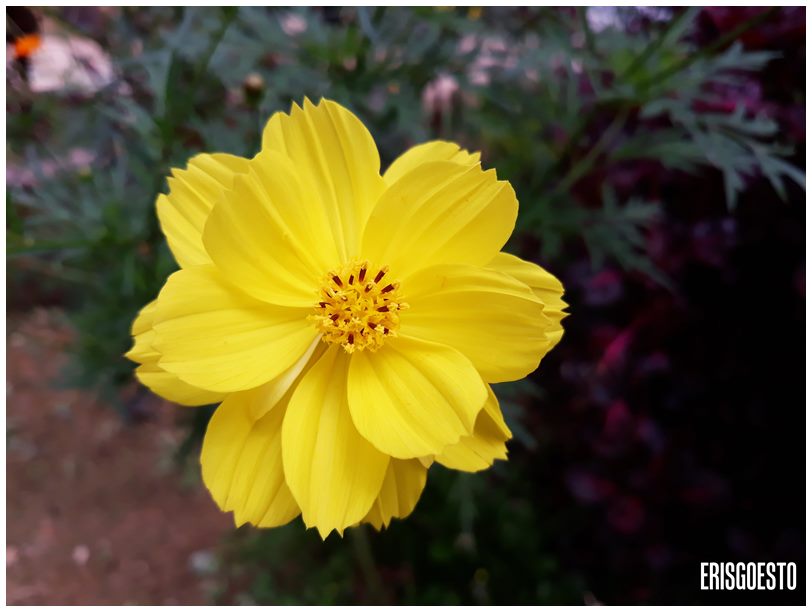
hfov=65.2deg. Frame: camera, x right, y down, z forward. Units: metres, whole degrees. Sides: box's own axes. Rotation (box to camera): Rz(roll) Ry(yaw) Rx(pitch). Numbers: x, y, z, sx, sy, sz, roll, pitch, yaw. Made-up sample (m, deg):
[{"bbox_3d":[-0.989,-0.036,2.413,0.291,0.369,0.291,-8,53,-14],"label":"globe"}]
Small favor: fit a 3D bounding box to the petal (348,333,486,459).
[{"bbox_3d":[0.000,0.014,0.109,0.027,0.007,0.020,37,84,31],"label":"petal"}]

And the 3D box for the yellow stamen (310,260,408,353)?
[{"bbox_3d":[-0.008,0.000,0.112,0.017,0.017,0.009,0,-6,0],"label":"yellow stamen"}]

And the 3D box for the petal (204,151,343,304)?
[{"bbox_3d":[-0.021,-0.013,0.110,0.020,0.028,0.007,-37,25,-5],"label":"petal"}]

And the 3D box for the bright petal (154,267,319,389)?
[{"bbox_3d":[-0.029,0.004,0.111,0.028,0.022,0.007,-6,0,-20],"label":"bright petal"}]

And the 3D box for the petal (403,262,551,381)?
[{"bbox_3d":[0.012,0.002,0.111,0.027,0.021,0.007,4,-1,22],"label":"petal"}]

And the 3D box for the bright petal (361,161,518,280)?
[{"bbox_3d":[0.006,-0.013,0.111,0.027,0.022,0.007,-34,4,22],"label":"bright petal"}]

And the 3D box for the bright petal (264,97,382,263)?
[{"bbox_3d":[-0.012,-0.022,0.113,0.021,0.028,0.006,-10,11,-4],"label":"bright petal"}]

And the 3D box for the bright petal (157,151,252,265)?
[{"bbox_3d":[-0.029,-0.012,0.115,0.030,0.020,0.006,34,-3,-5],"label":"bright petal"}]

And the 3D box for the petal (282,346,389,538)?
[{"bbox_3d":[-0.013,0.024,0.113,0.019,0.033,0.006,5,-8,-5],"label":"petal"}]

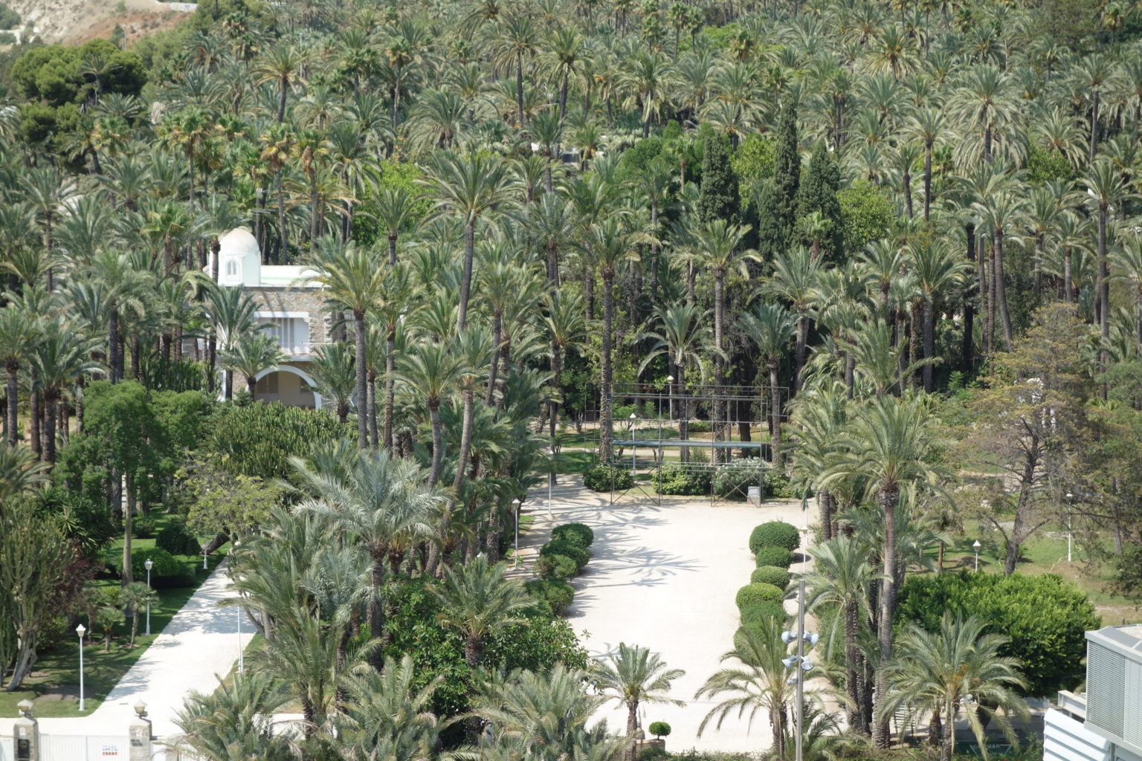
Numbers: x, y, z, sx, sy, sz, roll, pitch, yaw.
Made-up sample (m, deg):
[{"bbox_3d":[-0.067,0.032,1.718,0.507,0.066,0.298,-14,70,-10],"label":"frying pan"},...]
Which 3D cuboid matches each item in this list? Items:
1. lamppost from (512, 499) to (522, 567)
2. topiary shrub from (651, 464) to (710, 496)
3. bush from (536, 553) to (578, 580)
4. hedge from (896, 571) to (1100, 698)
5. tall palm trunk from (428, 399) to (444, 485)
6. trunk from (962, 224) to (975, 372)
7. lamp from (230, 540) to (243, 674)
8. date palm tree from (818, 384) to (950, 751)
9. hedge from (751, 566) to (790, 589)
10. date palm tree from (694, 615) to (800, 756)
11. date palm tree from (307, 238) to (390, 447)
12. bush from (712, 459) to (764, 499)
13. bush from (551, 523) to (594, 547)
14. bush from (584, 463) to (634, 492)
[{"bbox_3d":[-2.856,8.096,166.740,0.430,3.810,0.430,0,8,0],"label":"lamppost"},{"bbox_3d":[6.448,6.048,186.381,3.350,1.500,2.200,0,9,0],"label":"topiary shrub"},{"bbox_3d":[-0.763,9.696,164.401,2.200,1.250,2.100,0,9,0],"label":"bush"},{"bbox_3d":[18.778,11.275,139.526,8.600,5.000,6.200,0,9,0],"label":"hedge"},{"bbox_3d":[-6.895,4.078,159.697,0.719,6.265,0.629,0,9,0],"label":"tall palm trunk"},{"bbox_3d":[29.740,-5.710,237.050,0.940,12.100,0.800,0,9,0],"label":"trunk"},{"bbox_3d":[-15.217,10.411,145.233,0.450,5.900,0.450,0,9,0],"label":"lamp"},{"bbox_3d":[12.577,7.712,127.573,5.095,14.546,5.095,0,9,0],"label":"date palm tree"},{"bbox_3d":[10.570,10.200,168.160,2.080,1.250,2.000,0,9,0],"label":"hedge"},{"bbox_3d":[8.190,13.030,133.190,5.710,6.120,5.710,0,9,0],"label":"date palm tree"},{"bbox_3d":[-12.397,-0.572,177.363,4.889,14.804,4.889,0,9,0],"label":"date palm tree"},{"bbox_3d":[10.240,5.850,194.070,3.170,2.100,2.700,0,9,0],"label":"bush"},{"bbox_3d":[0.073,8.478,172.900,2.350,1.460,2.350,0,8,0],"label":"bush"},{"bbox_3d":[2.162,5.522,180.885,2.849,1.637,2.849,0,9,0],"label":"bush"}]

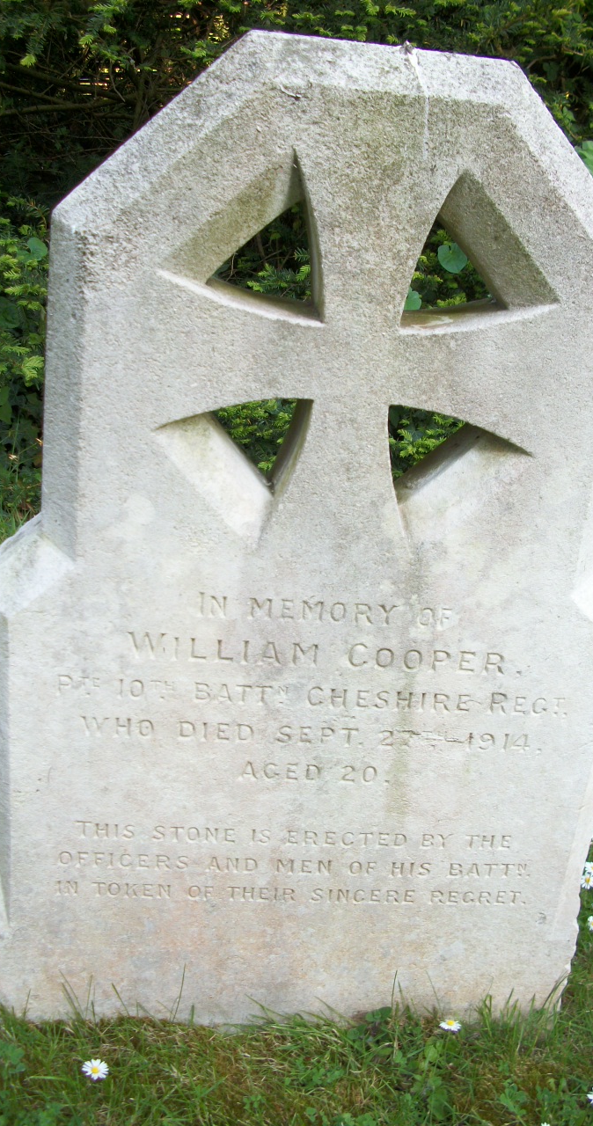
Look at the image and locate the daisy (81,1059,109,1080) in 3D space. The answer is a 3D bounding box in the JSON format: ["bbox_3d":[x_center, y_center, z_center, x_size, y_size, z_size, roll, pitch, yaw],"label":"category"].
[{"bbox_3d":[-0.183,0.458,1.031,0.024,0.010,0.024,6,21,-7],"label":"daisy"}]

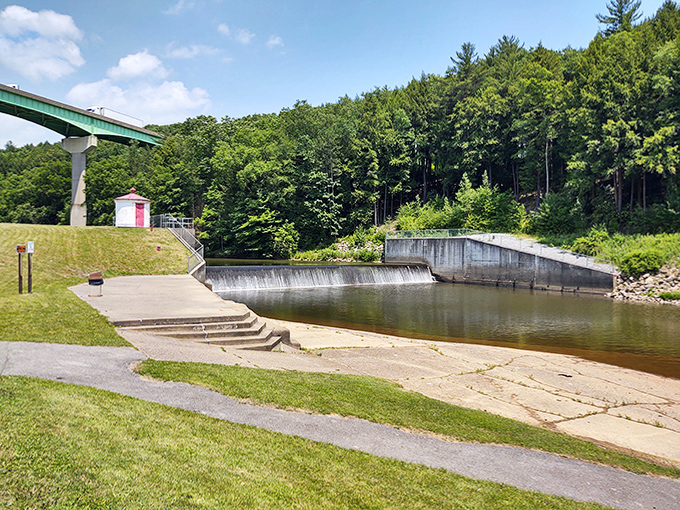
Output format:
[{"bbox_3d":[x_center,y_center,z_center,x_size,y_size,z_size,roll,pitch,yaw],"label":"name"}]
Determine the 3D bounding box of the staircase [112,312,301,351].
[{"bbox_3d":[-3.410,2.156,14.240,4.900,0.870,1.800,1,1,-32],"label":"staircase"}]

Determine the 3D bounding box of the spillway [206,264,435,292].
[{"bbox_3d":[-0.740,2.167,55.000,30.500,2.100,3.200,0,1,-41],"label":"spillway"}]

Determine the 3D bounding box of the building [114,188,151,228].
[{"bbox_3d":[-17.679,-4.011,45.300,3.100,3.450,3.100,2,1,44],"label":"building"}]

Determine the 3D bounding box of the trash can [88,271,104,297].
[{"bbox_3d":[-9.340,1.085,20.350,0.590,1.000,0.550,1,1,-25],"label":"trash can"}]

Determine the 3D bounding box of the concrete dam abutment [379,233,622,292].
[{"bbox_3d":[14.200,0.420,52.000,2.400,4.900,26.800,0,1,-35],"label":"concrete dam abutment"}]

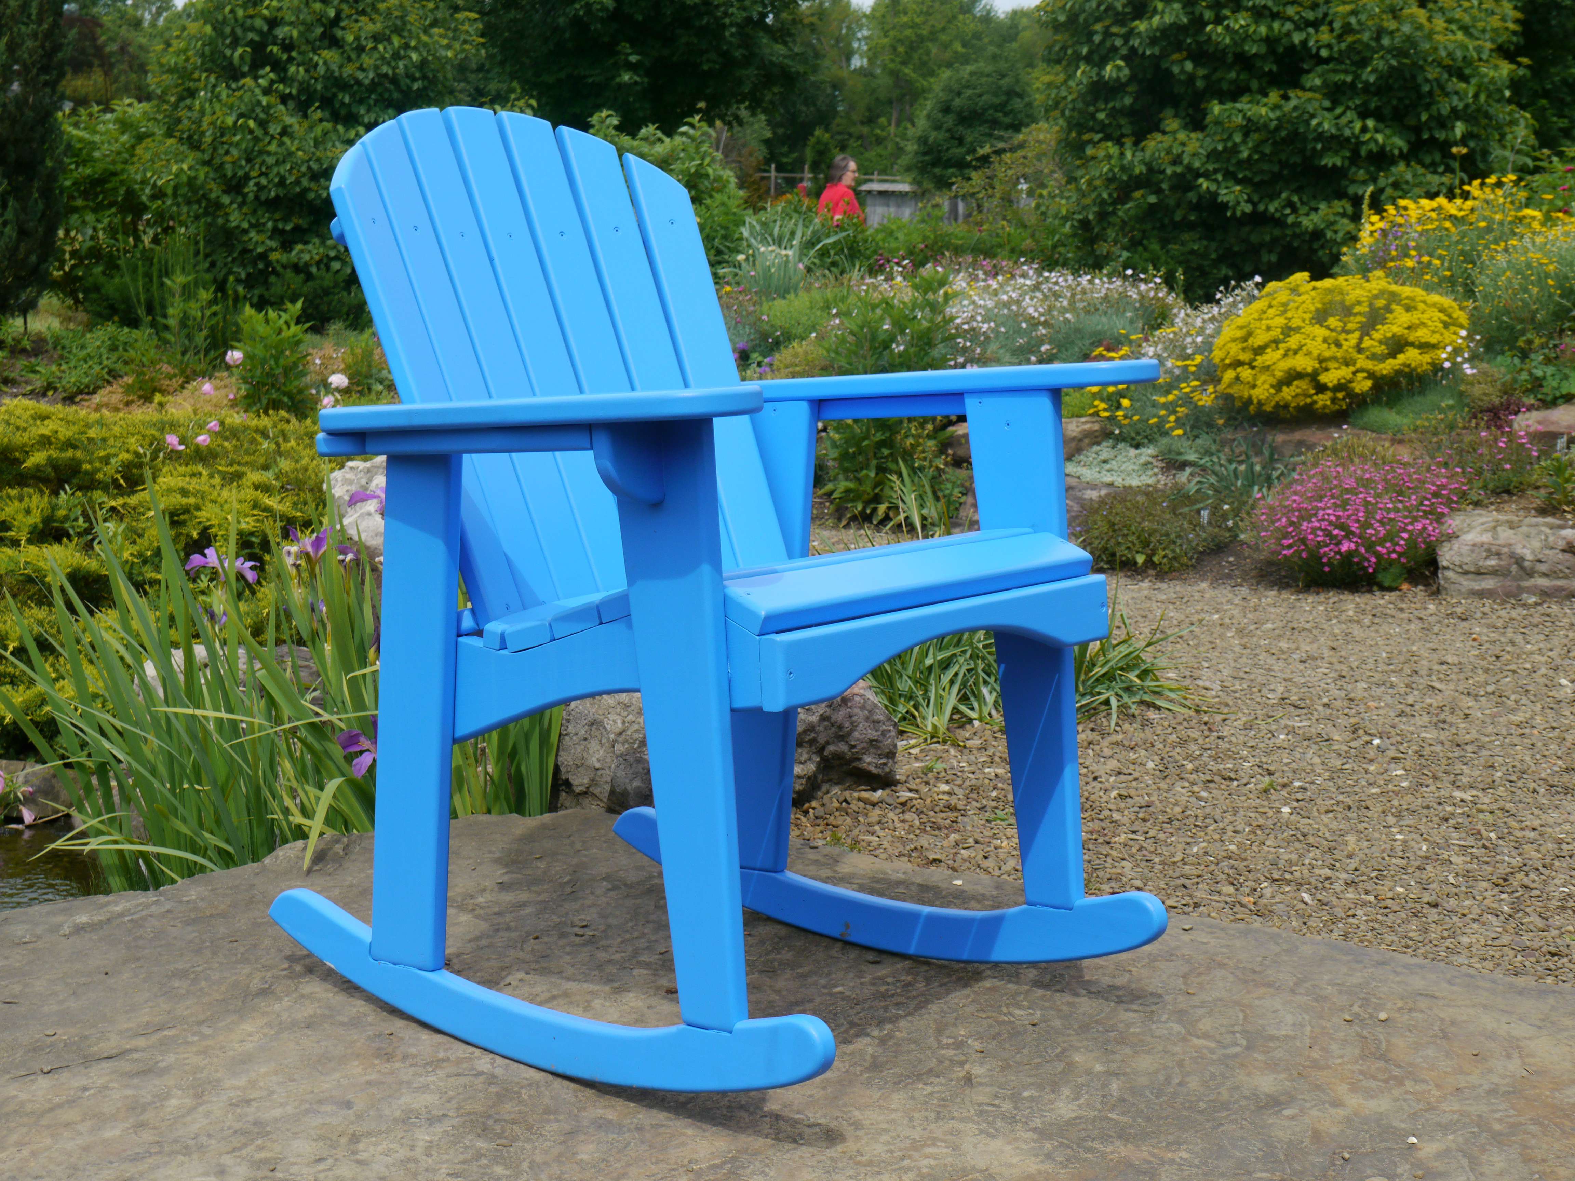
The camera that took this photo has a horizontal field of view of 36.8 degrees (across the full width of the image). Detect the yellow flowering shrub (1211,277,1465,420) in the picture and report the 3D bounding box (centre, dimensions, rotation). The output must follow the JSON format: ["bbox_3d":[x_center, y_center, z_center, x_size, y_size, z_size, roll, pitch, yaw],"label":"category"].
[{"bbox_3d":[1.889,-0.840,8.100,0.870,0.490,0.800,0,9,0],"label":"yellow flowering shrub"}]

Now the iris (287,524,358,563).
[{"bbox_3d":[-0.659,-0.065,3.350,0.097,0.055,0.090,0,9,0],"label":"iris"}]

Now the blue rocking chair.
[{"bbox_3d":[-0.090,-0.034,2.551,0.837,0.981,0.748,8,11,42],"label":"blue rocking chair"}]

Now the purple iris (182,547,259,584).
[{"bbox_3d":[-0.813,-0.036,3.400,0.104,0.053,0.095,0,9,0],"label":"purple iris"}]

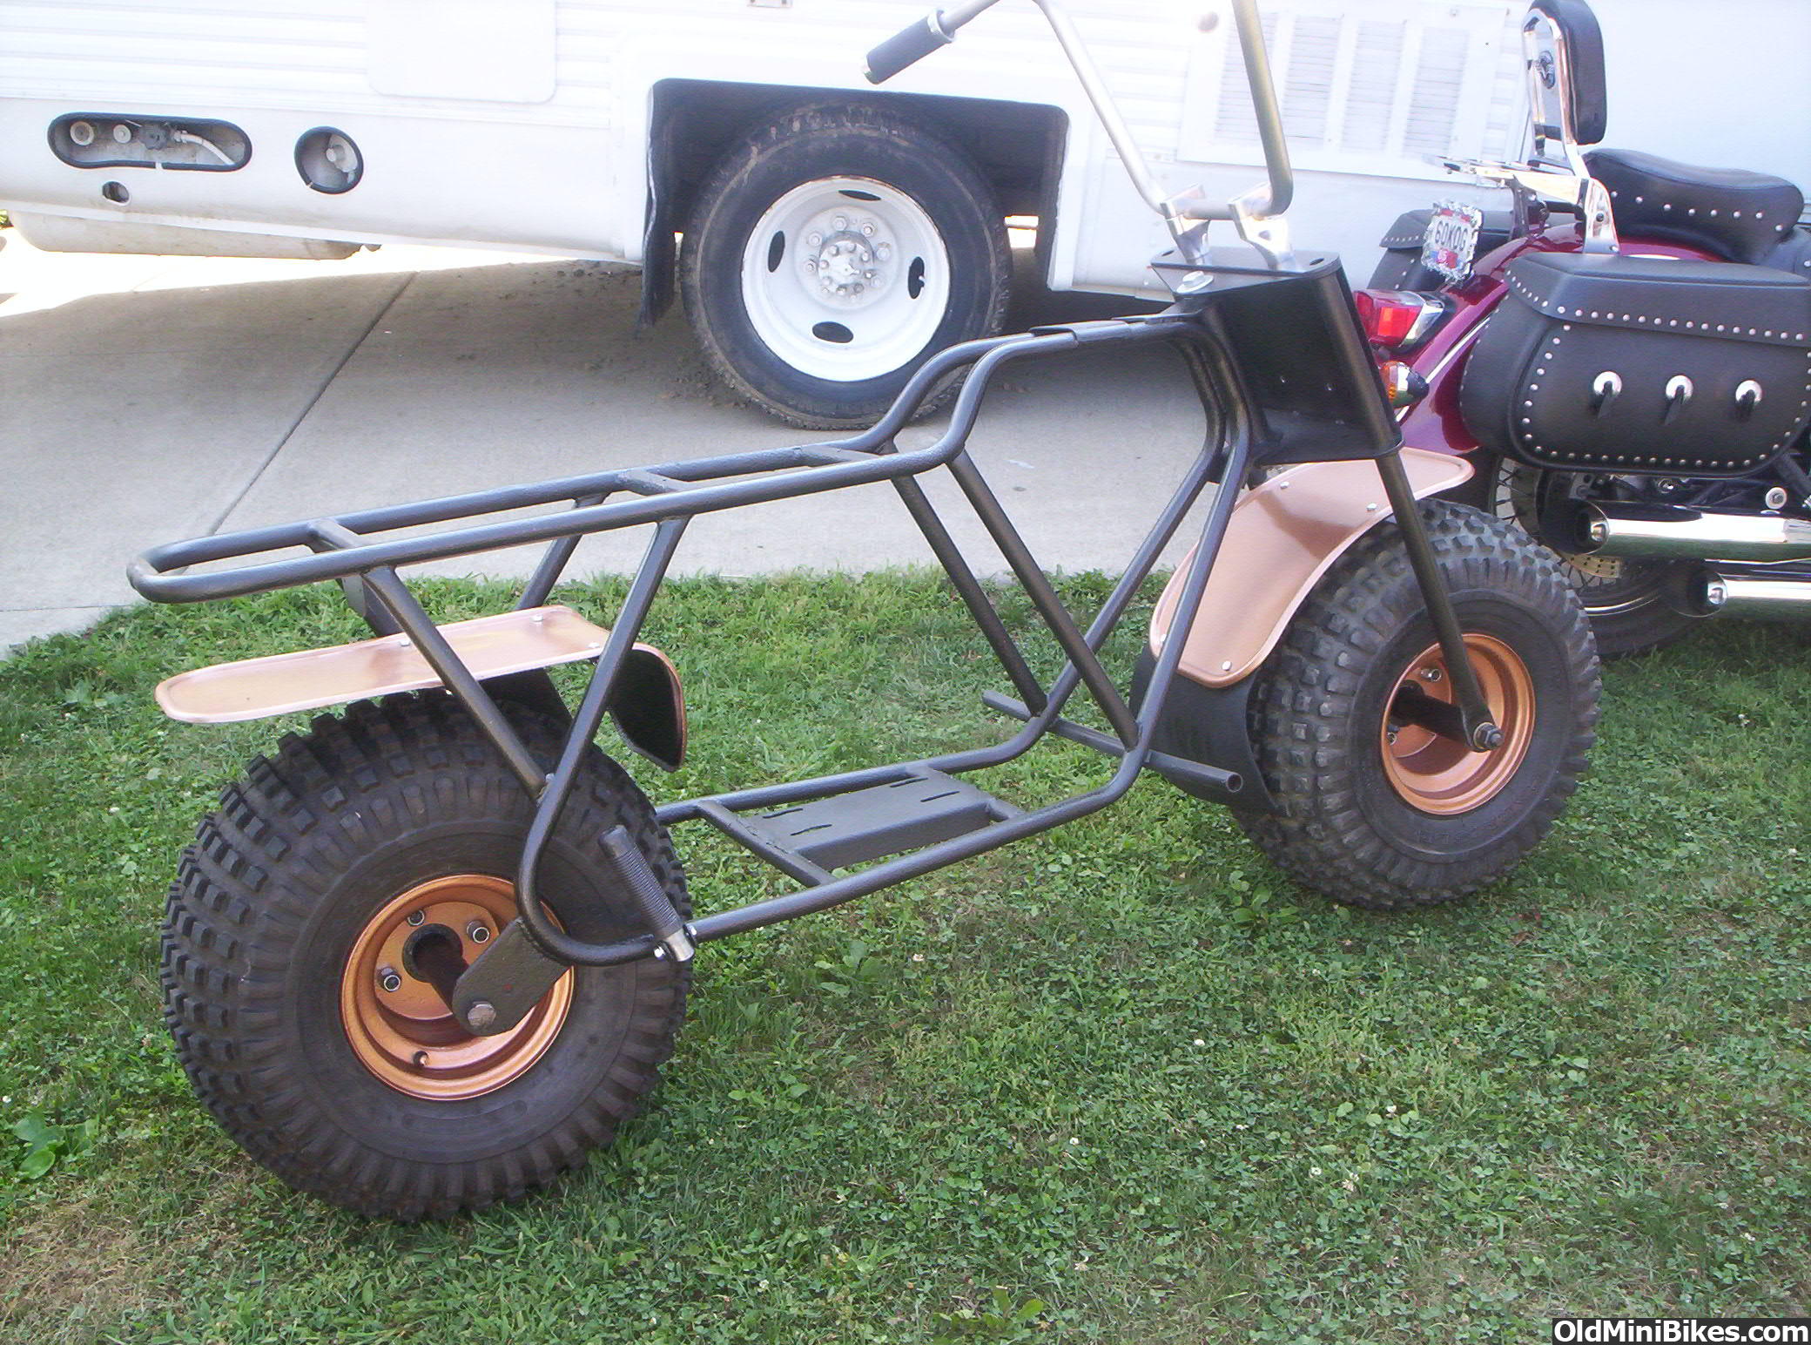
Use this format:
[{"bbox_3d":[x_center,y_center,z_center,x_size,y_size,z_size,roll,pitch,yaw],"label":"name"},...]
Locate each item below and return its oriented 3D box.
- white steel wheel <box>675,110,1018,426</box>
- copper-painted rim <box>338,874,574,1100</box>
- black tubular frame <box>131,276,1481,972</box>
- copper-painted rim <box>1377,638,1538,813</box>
[{"bbox_3d":[-0.126,-0.870,4.169,0.715,0.715,0.215,2,25,-2],"label":"white steel wheel"},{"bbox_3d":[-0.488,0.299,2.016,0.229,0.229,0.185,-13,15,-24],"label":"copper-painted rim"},{"bbox_3d":[-0.050,-0.075,2.167,1.480,0.625,0.560,-13,15,-24],"label":"black tubular frame"},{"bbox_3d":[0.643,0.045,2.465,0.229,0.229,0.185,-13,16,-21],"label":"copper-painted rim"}]

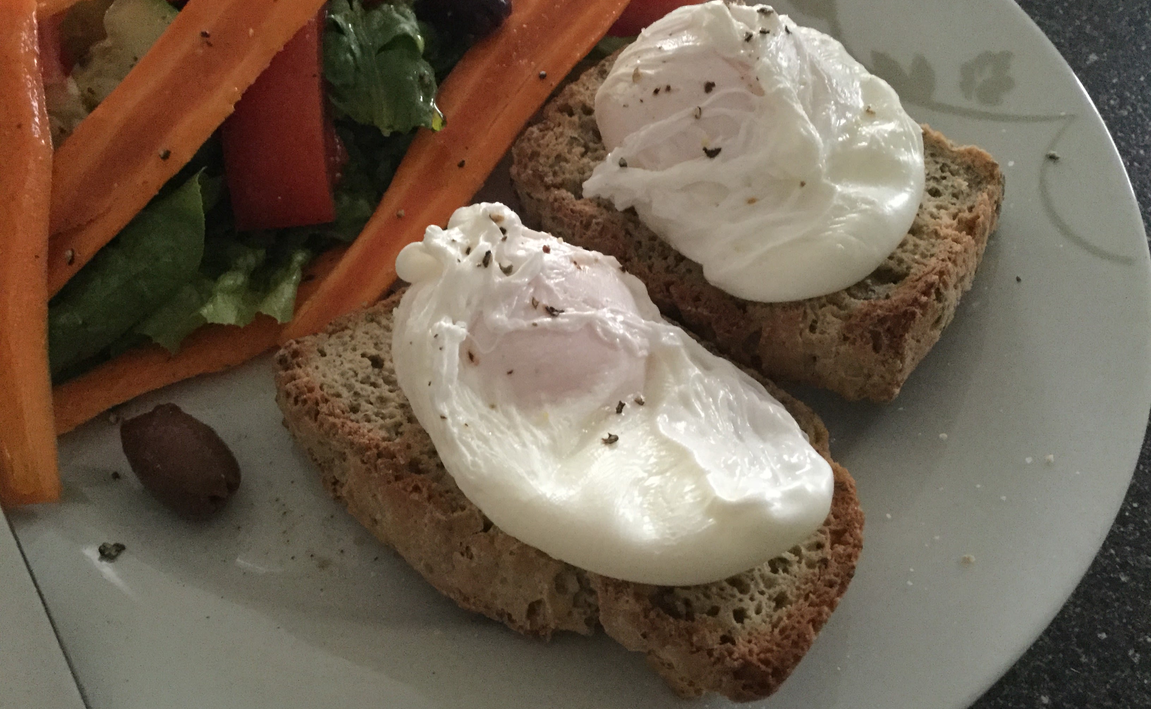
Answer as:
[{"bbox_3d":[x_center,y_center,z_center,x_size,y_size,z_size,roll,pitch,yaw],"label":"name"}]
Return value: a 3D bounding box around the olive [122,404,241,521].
[{"bbox_3d":[-0.077,0.021,0.202,0.018,0.016,0.029,-37,65,-25],"label":"olive"}]

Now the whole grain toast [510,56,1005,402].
[{"bbox_3d":[0.041,-0.033,0.242,0.097,0.023,0.054,23,57,12],"label":"whole grain toast"}]

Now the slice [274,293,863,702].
[{"bbox_3d":[-0.002,0.023,0.201,0.098,0.022,0.048,29,58,16],"label":"slice"}]

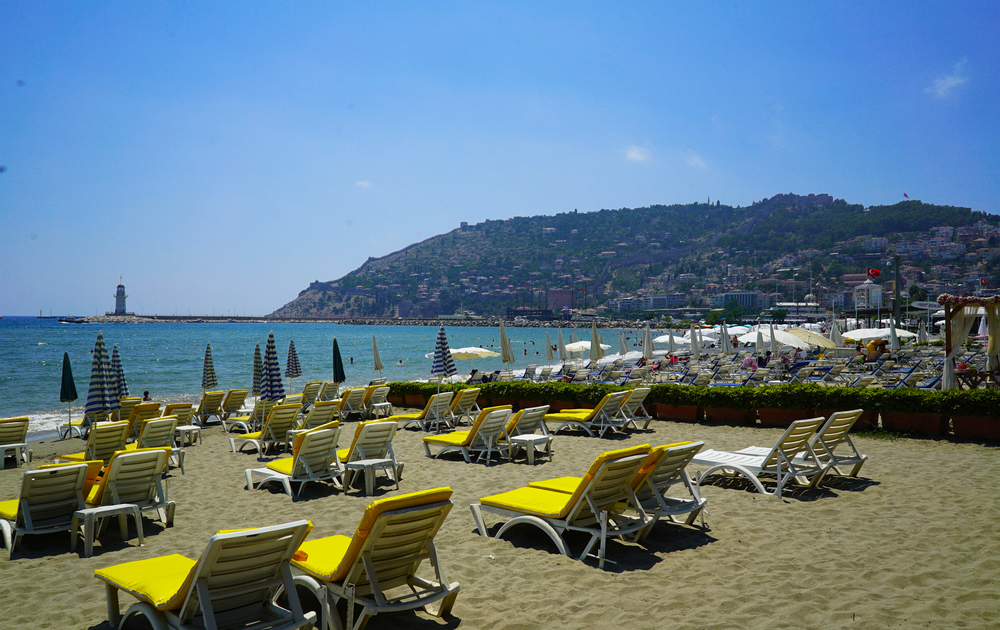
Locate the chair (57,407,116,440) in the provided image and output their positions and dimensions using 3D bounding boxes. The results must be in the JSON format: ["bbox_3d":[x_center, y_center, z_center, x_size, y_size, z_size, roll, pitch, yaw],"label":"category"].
[{"bbox_3d":[-11.549,2.916,21.650,1.767,0.926,0.704,-5,-3,36],"label":"chair"}]

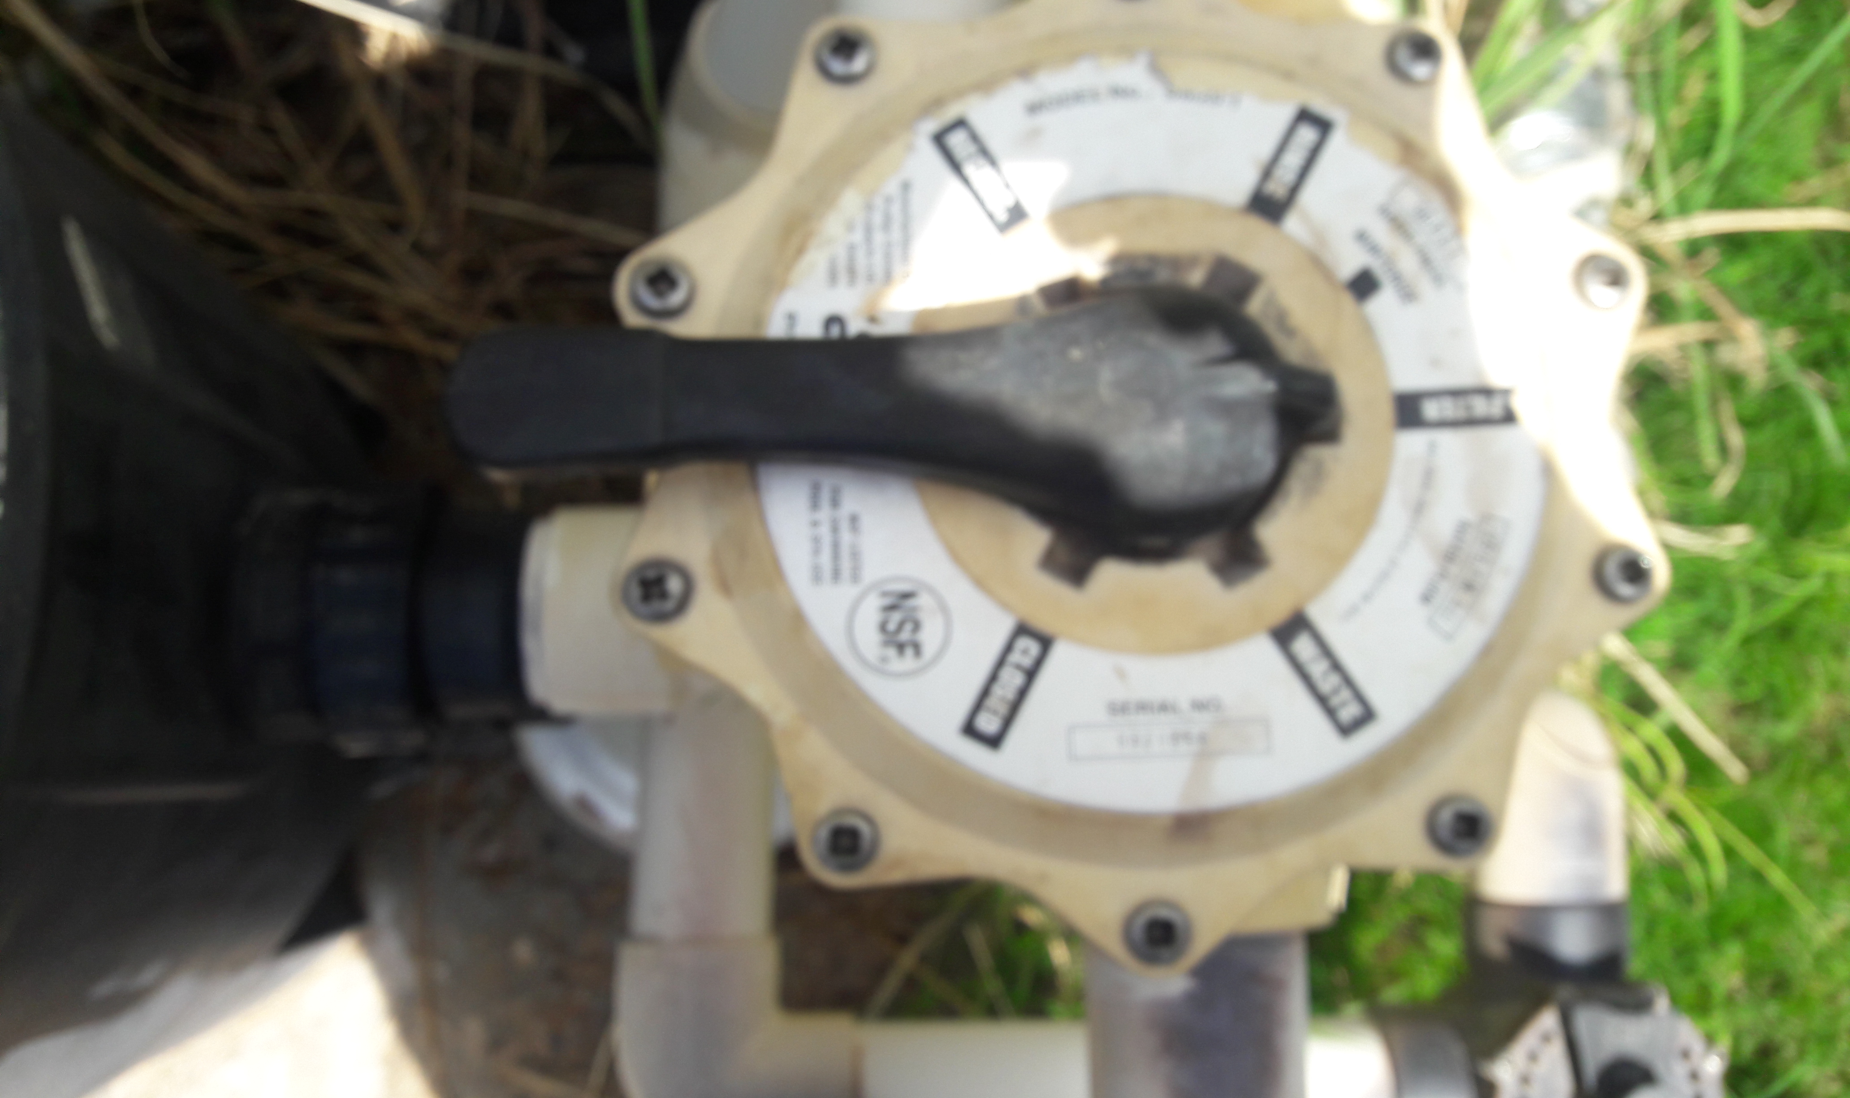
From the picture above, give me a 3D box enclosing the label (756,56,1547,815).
[{"bbox_3d":[0.052,-0.031,0.348,0.183,0.003,0.183,0,80,0],"label":"label"}]

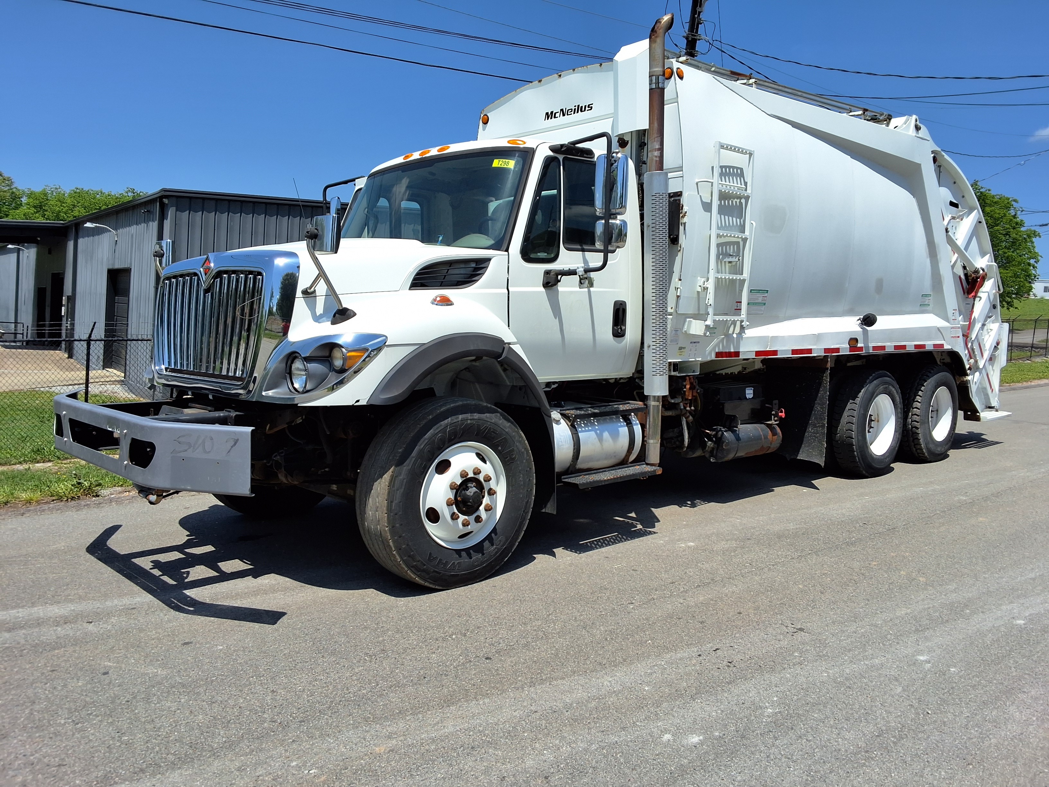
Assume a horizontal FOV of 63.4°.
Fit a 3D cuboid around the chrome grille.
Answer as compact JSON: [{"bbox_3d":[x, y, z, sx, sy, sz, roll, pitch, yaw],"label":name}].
[{"bbox_3d":[-1.809,-0.374,4.807,0.140,0.610,1.370,-4,7,-42],"label":"chrome grille"}]

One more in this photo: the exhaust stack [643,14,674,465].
[{"bbox_3d":[0.925,-1.025,5.836,0.200,3.100,0.170,-4,7,-42],"label":"exhaust stack"}]

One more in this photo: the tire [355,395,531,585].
[{"bbox_3d":[-0.410,0.542,4.734,1.060,1.055,0.315,-4,7,-42],"label":"tire"}]

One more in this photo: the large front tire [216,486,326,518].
[{"bbox_3d":[-1.853,0.393,6.294,1.060,1.055,0.315,-4,7,-42],"label":"large front tire"}]

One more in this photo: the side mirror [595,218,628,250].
[{"bbox_3d":[0.507,-0.934,4.981,0.185,0.176,0.100,3,6,27],"label":"side mirror"}]

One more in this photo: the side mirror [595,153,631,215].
[{"bbox_3d":[0.510,-1.219,4.956,0.185,0.349,0.100,3,6,27],"label":"side mirror"}]

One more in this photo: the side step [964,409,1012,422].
[{"bbox_3d":[5.567,0.267,10.166,0.800,0.075,0.250,-4,7,-42],"label":"side step"}]

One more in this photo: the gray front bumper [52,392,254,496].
[{"bbox_3d":[-2.148,0.208,4.549,0.340,0.330,2.450,-4,7,-42],"label":"gray front bumper"}]

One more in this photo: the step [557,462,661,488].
[{"bbox_3d":[0.564,0.528,5.486,0.820,0.065,0.210,-4,7,-42],"label":"step"}]

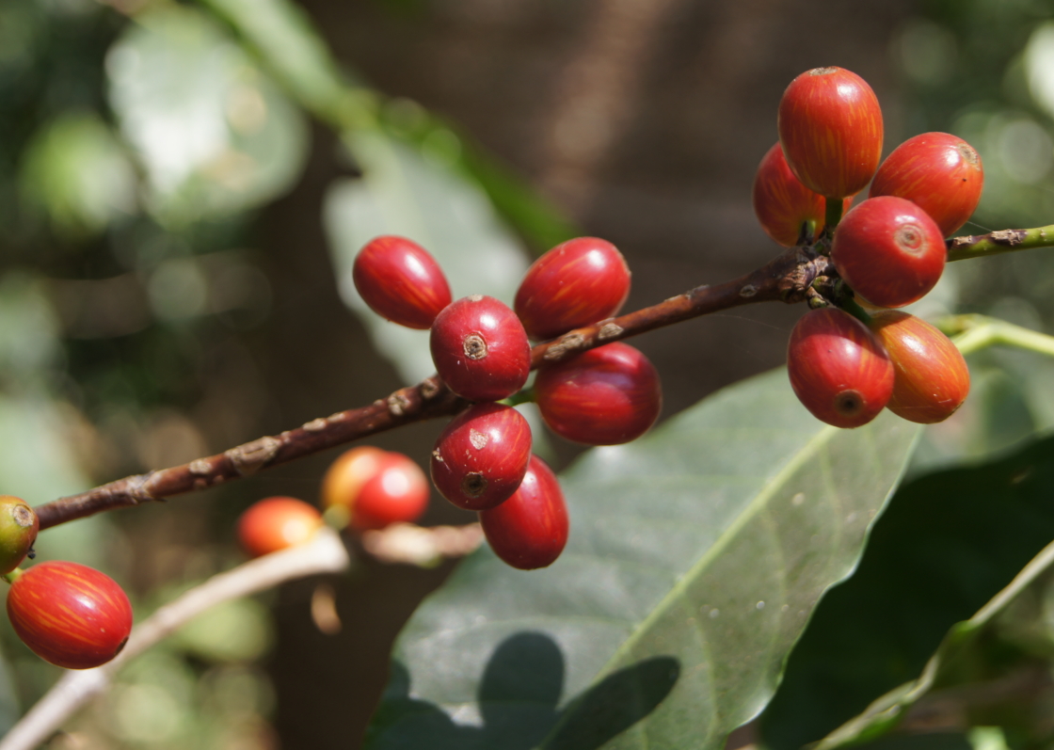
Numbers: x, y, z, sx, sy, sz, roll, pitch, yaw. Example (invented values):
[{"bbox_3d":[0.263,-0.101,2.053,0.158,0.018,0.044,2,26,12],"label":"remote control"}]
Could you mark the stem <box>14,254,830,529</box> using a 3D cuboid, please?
[{"bbox_3d":[-0.013,0.002,0.335,0.108,0.007,0.006,-18,0,0],"label":"stem"}]

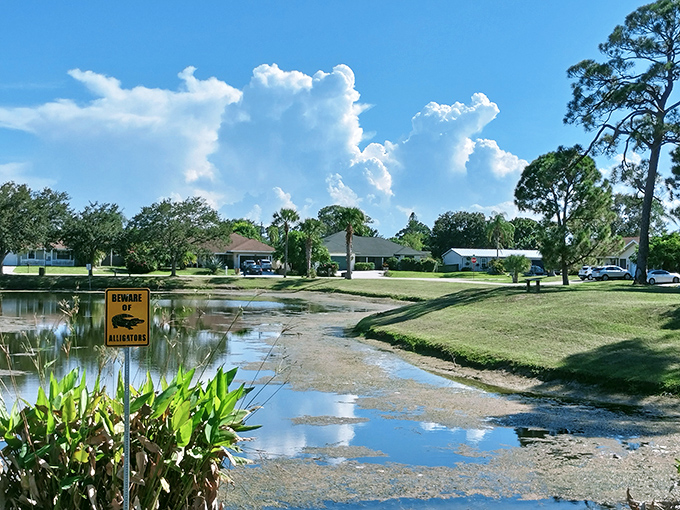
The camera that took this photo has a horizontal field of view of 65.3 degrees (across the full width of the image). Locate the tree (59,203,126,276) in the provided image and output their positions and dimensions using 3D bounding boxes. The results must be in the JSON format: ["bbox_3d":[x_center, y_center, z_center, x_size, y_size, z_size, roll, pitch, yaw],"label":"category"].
[{"bbox_3d":[-31.800,-2.000,68.000,7.900,9.400,7.700,0,-1,0],"label":"tree"}]

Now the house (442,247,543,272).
[{"bbox_3d":[26.300,0.850,89.500,16.000,3.800,8.200,1,-1,-13],"label":"house"}]

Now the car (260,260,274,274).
[{"bbox_3d":[-11.026,1.717,81.000,1.880,1.700,4.650,0,0,-10],"label":"car"}]

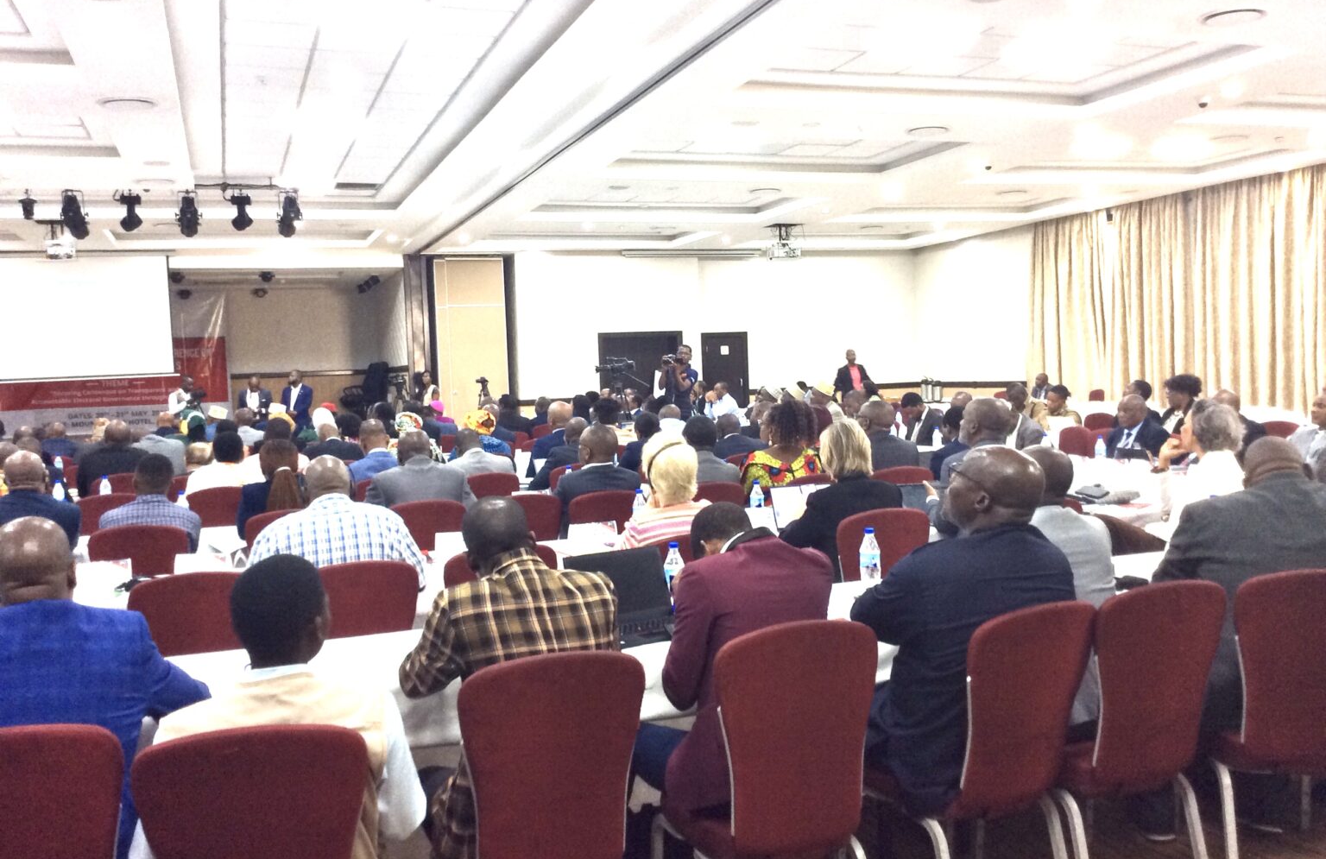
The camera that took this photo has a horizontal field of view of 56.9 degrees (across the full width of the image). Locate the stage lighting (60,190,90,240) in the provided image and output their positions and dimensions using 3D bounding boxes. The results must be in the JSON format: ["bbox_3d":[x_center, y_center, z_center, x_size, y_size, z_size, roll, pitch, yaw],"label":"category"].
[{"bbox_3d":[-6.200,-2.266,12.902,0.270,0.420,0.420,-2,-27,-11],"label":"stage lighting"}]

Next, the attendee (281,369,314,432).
[{"bbox_3d":[-5.236,0.053,17.500,0.540,1.770,0.380,-2,3,-6],"label":"attendee"}]

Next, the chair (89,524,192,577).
[{"bbox_3d":[-2.512,0.898,5.982,0.445,0.910,0.570,-3,3,-20],"label":"chair"}]

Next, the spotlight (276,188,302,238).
[{"bbox_3d":[-4.095,-2.356,13.384,0.270,0.520,0.380,-4,3,-34],"label":"spotlight"}]

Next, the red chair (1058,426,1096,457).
[{"bbox_3d":[3.437,0.444,10.814,0.570,0.910,0.445,-3,3,-20],"label":"red chair"}]

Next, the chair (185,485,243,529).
[{"bbox_3d":[-3.021,0.835,8.396,0.460,0.930,0.570,-3,3,-20],"label":"chair"}]

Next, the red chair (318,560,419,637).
[{"bbox_3d":[-1.169,0.919,4.693,0.470,0.920,0.580,-3,3,-20],"label":"red chair"}]

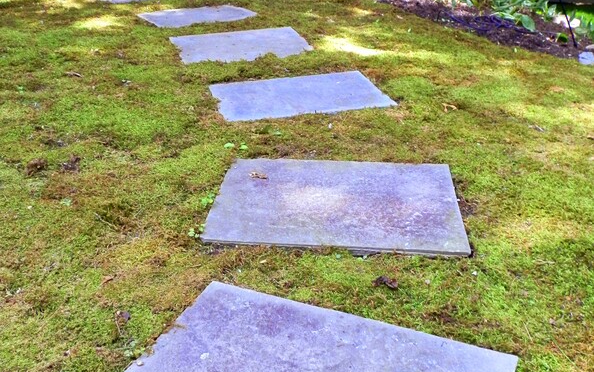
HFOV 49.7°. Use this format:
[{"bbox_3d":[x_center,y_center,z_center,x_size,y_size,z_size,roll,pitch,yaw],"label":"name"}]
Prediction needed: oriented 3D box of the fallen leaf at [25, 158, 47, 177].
[{"bbox_3d":[-0.822,-0.058,2.015,0.057,0.033,0.052,-2,27,0],"label":"fallen leaf"}]

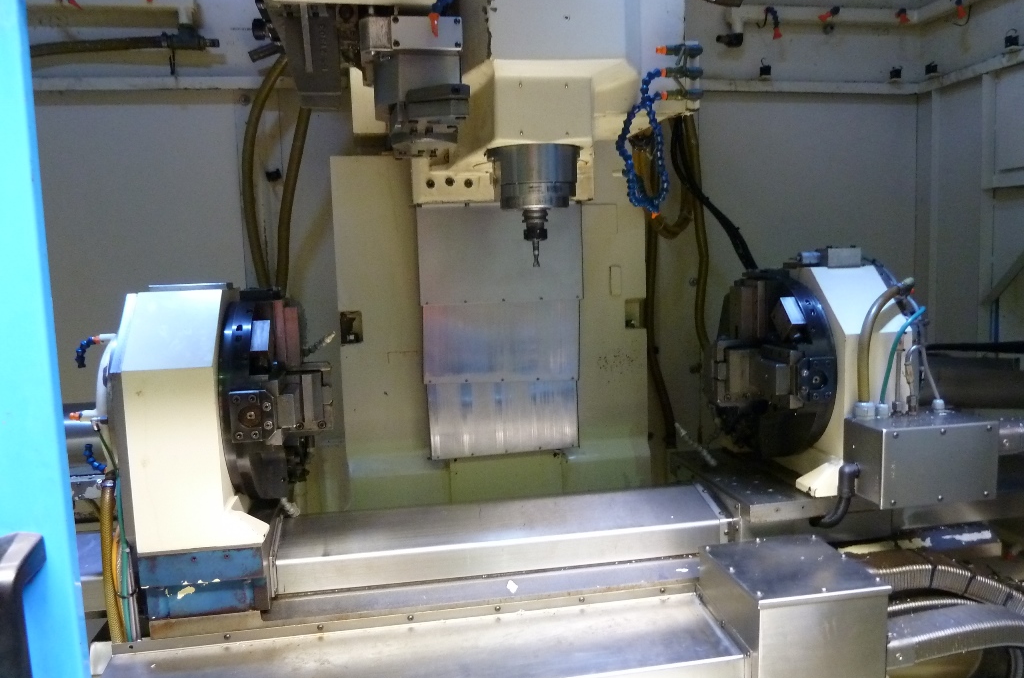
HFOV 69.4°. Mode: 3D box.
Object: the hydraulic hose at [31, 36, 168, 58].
[{"bbox_3d":[-1.280,-0.910,2.297,0.387,0.069,0.036,-3,6,-9],"label":"hydraulic hose"}]

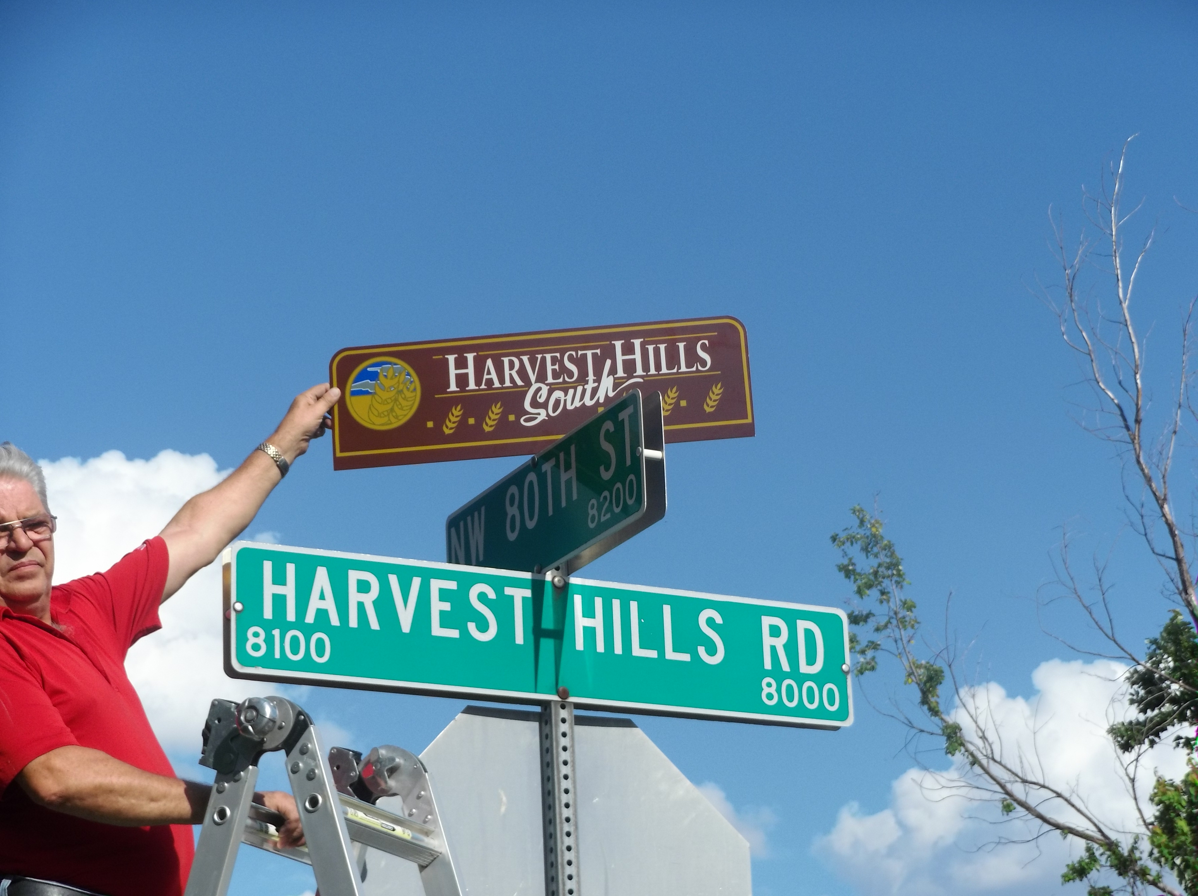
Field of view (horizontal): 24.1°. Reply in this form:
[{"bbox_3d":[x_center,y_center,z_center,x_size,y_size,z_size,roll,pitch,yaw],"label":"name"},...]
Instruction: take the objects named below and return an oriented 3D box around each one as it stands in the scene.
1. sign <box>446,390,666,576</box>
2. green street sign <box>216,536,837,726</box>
[{"bbox_3d":[-0.087,0.125,5.037,0.045,0.229,0.765,8,-22,-27],"label":"sign"},{"bbox_3d":[-0.082,0.343,4.962,1.230,0.229,0.045,8,-22,-27],"label":"green street sign"}]

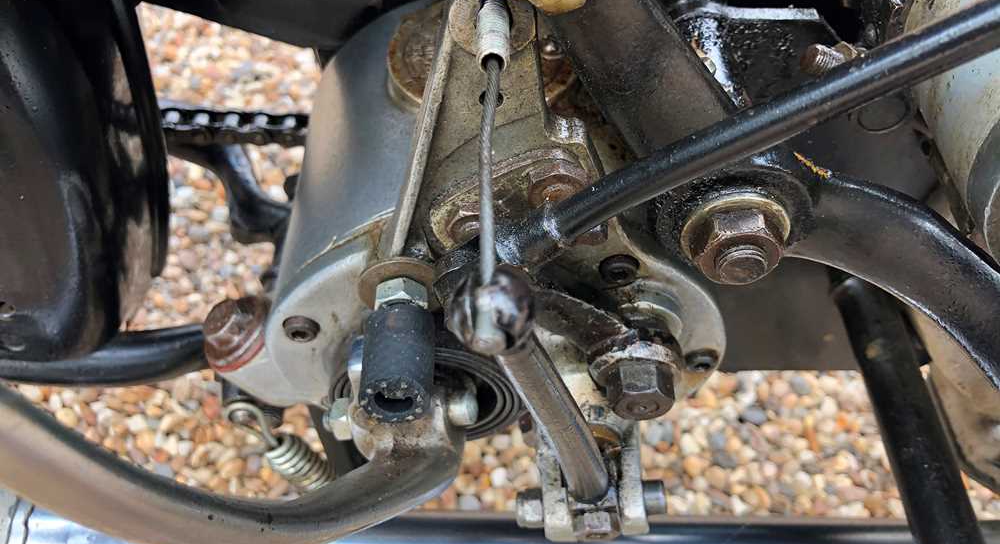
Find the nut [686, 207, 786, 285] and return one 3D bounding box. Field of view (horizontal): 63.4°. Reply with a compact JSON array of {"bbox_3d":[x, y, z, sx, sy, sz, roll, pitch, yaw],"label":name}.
[{"bbox_3d":[0.064,-0.007,0.216,0.024,0.020,0.011,0,53,0],"label":"nut"}]

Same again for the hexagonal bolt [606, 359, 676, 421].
[{"bbox_3d":[0.039,0.033,0.225,0.018,0.016,0.009,0,53,0],"label":"hexagonal bolt"}]

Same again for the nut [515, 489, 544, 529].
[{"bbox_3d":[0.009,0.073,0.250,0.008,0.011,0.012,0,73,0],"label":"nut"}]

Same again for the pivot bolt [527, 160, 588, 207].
[{"bbox_3d":[0.015,-0.022,0.205,0.015,0.017,0.006,0,53,0],"label":"pivot bolt"}]

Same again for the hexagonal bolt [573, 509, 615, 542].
[{"bbox_3d":[0.030,0.077,0.247,0.015,0.013,0.006,0,53,0],"label":"hexagonal bolt"}]

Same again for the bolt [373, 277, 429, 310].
[{"bbox_3d":[-0.028,0.009,0.226,0.014,0.016,0.005,3,49,-2],"label":"bolt"}]

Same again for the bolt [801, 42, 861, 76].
[{"bbox_3d":[0.097,-0.060,0.235,0.018,0.011,0.011,16,52,-14],"label":"bolt"}]

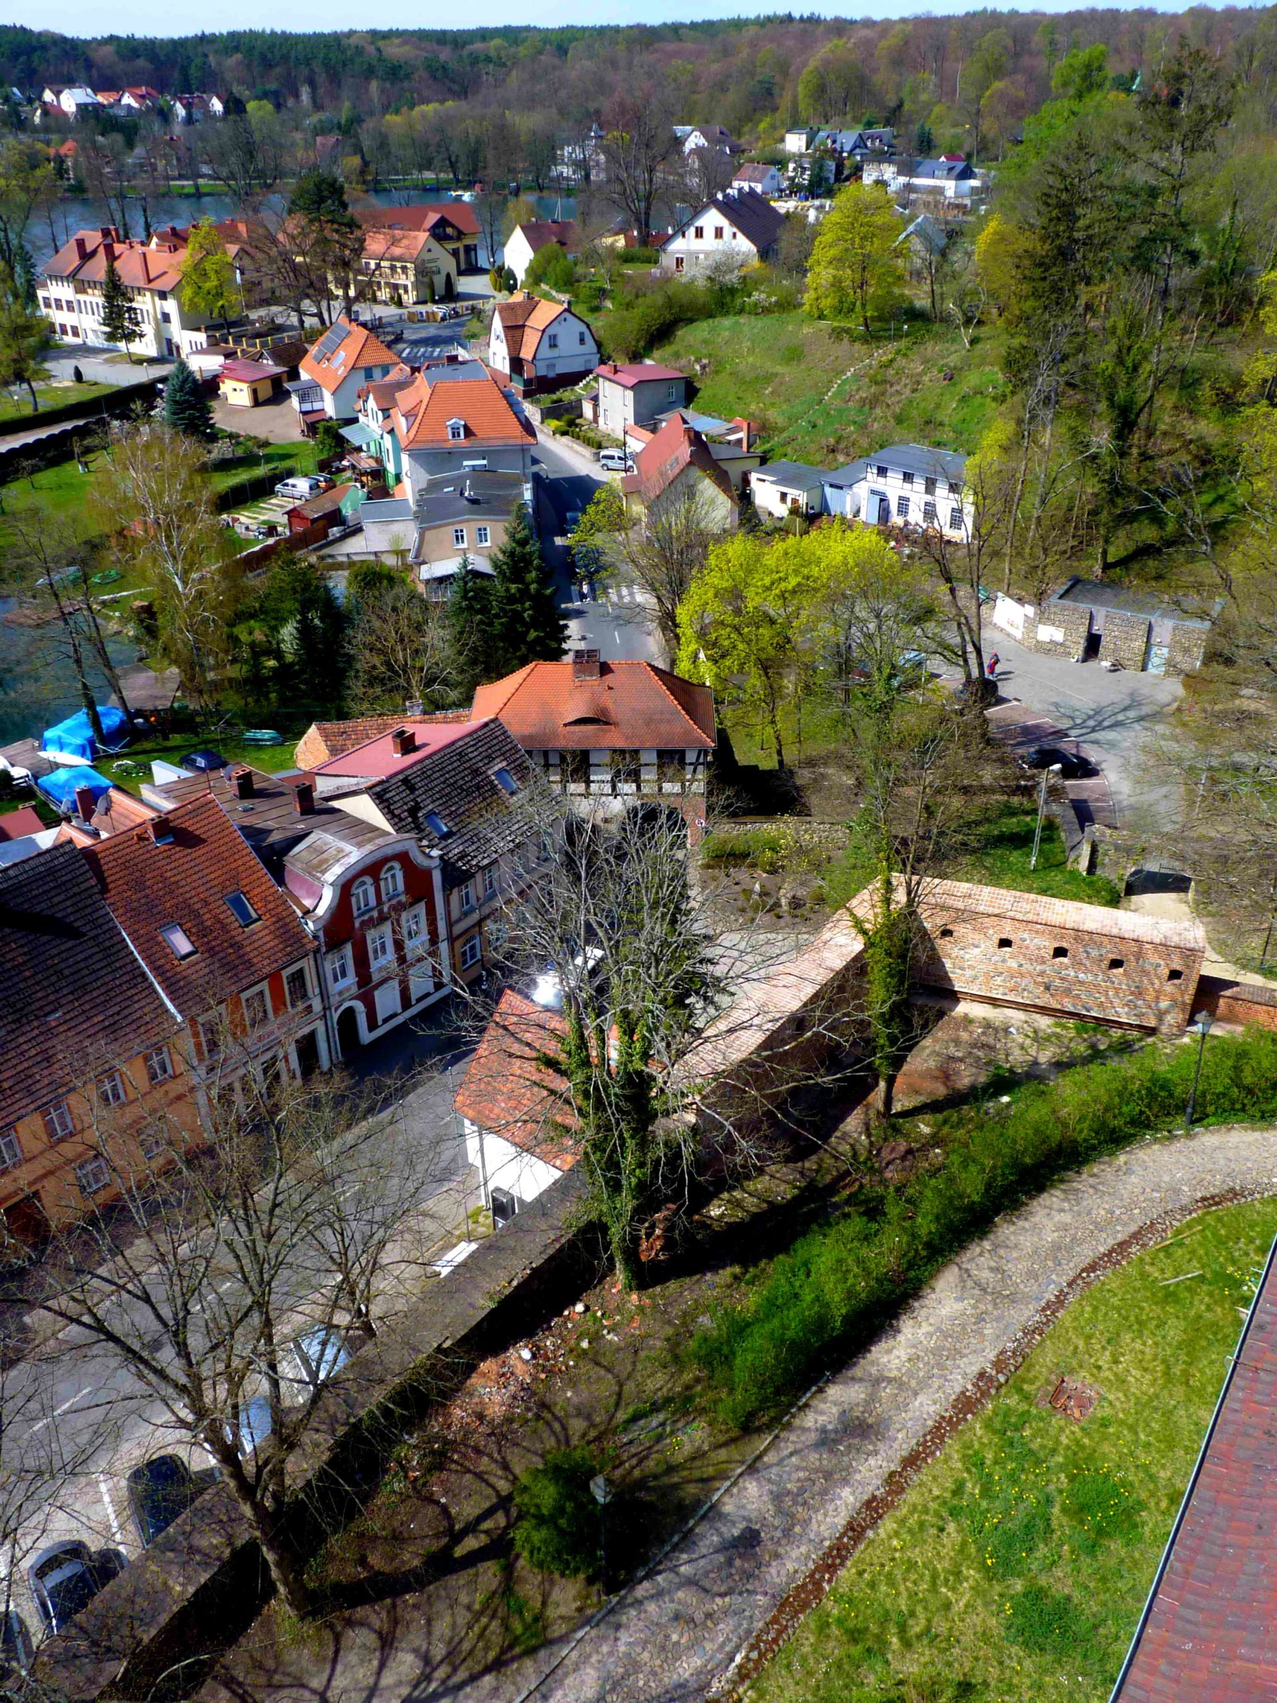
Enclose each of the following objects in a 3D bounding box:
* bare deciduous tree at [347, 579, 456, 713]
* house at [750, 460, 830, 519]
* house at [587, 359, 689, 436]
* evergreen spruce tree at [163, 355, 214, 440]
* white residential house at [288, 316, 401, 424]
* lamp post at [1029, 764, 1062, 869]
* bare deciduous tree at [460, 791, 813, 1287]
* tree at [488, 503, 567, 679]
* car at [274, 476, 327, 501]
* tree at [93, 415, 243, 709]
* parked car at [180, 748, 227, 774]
[{"bbox_3d":[-14.785,-12.425,85.377,7.500,9.800,7.500,0,31,0],"label":"bare deciduous tree"},{"bbox_3d":[13.700,-31.948,117.903,5.800,3.100,4.700,25,39,35],"label":"house"},{"bbox_3d":[0.362,-45.567,134.490,6.800,6.110,7.160,-18,36,-27],"label":"house"},{"bbox_3d":[-48.474,-48.076,140.760,5.000,8.200,5.000,0,32,0],"label":"evergreen spruce tree"},{"bbox_3d":[-32.301,-55.698,151.949,12.040,8.420,13.500,-14,34,-21],"label":"white residential house"},{"bbox_3d":[21.150,-1.710,68.820,0.900,6.100,0.300,-8,32,-13],"label":"lamp post"},{"bbox_3d":[-0.110,6.503,39.067,9.800,17.000,9.500,0,31,0],"label":"bare deciduous tree"},{"bbox_3d":[-7.270,-16.140,86.530,5.400,13.000,5.400,0,31,0],"label":"tree"},{"bbox_3d":[-32.320,-34.710,126.450,4.300,1.960,1.830,14,34,22],"label":"car"},{"bbox_3d":[-30.049,-17.983,87.895,9.800,18.700,9.500,0,31,0],"label":"tree"},{"bbox_3d":[-28.370,-5.860,86.650,3.650,1.420,1.630,22,38,32],"label":"parked car"}]

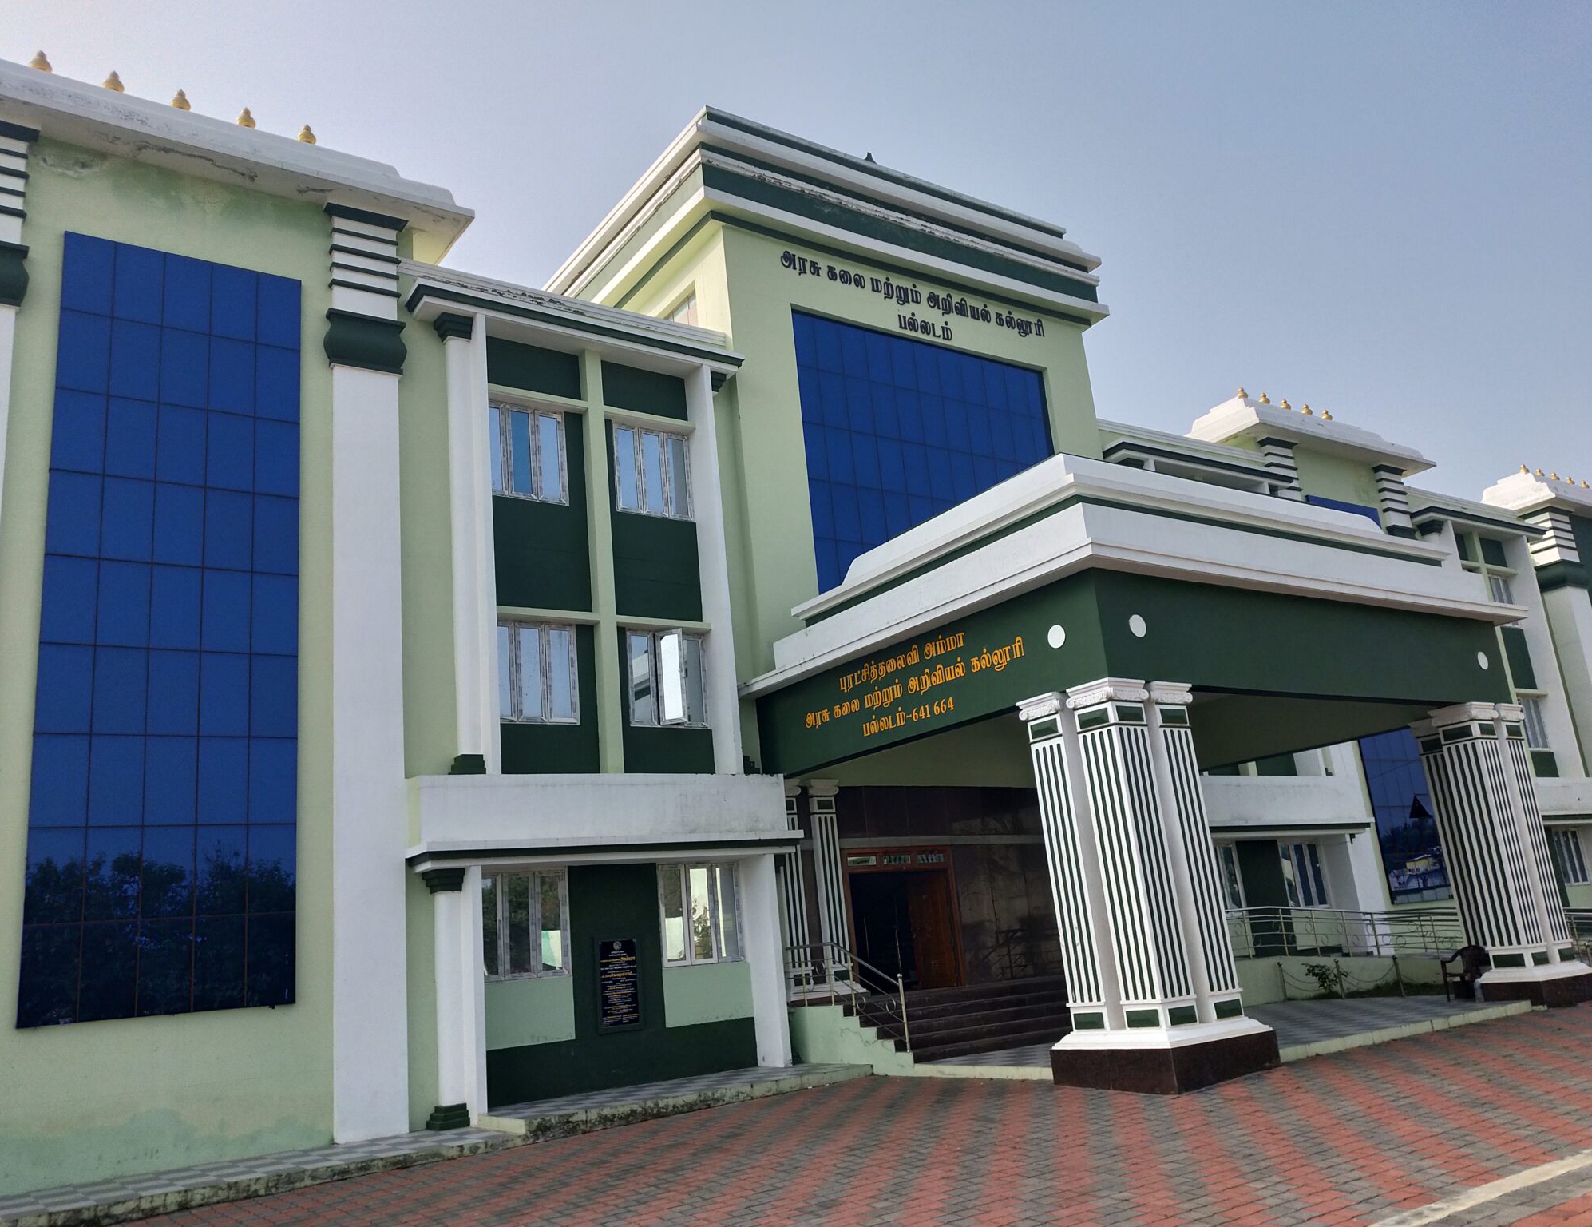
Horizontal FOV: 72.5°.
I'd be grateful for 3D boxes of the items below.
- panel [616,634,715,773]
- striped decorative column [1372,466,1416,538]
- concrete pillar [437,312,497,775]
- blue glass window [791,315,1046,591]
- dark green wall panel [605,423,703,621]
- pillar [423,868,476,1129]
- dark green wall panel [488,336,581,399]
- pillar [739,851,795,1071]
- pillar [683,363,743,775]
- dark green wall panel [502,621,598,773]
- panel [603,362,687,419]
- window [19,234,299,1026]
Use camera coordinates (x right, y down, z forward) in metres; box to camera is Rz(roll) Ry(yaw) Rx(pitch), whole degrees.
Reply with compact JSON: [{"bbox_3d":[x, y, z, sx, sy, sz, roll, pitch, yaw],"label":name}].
[{"bbox_3d":[-2.078,1.413,17.096,1.564,2.280,0.204,5,-18,-34],"label":"panel"},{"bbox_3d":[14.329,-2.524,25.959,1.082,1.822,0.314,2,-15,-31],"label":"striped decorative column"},{"bbox_3d":[-4.810,-1.144,15.761,0.684,7.009,0.510,5,-18,-34],"label":"concrete pillar"},{"bbox_3d":[2.573,-2.439,18.925,5.598,4.881,0.111,2,-15,-31],"label":"blue glass window"},{"bbox_3d":[-2.349,-1.477,17.740,1.562,3.238,0.204,5,-18,-34],"label":"dark green wall panel"},{"bbox_3d":[-4.551,4.952,14.225,0.692,3.120,0.510,5,-18,-34],"label":"pillar"},{"bbox_3d":[-3.809,-3.537,15.749,1.476,0.778,0.111,2,-15,-31],"label":"dark green wall panel"},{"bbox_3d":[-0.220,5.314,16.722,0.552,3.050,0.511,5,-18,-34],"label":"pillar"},{"bbox_3d":[-1.259,-0.649,16.212,0.157,6.222,0.489,2,-15,-31],"label":"pillar"},{"bbox_3d":[-3.346,1.144,14.720,1.466,2.118,0.111,2,-15,-31],"label":"dark green wall panel"},{"bbox_3d":[-2.293,-3.394,16.626,1.427,0.757,0.111,2,-15,-31],"label":"panel"},{"bbox_3d":[-6.983,-0.055,12.267,2.509,8.750,0.100,2,-15,-31],"label":"window"}]

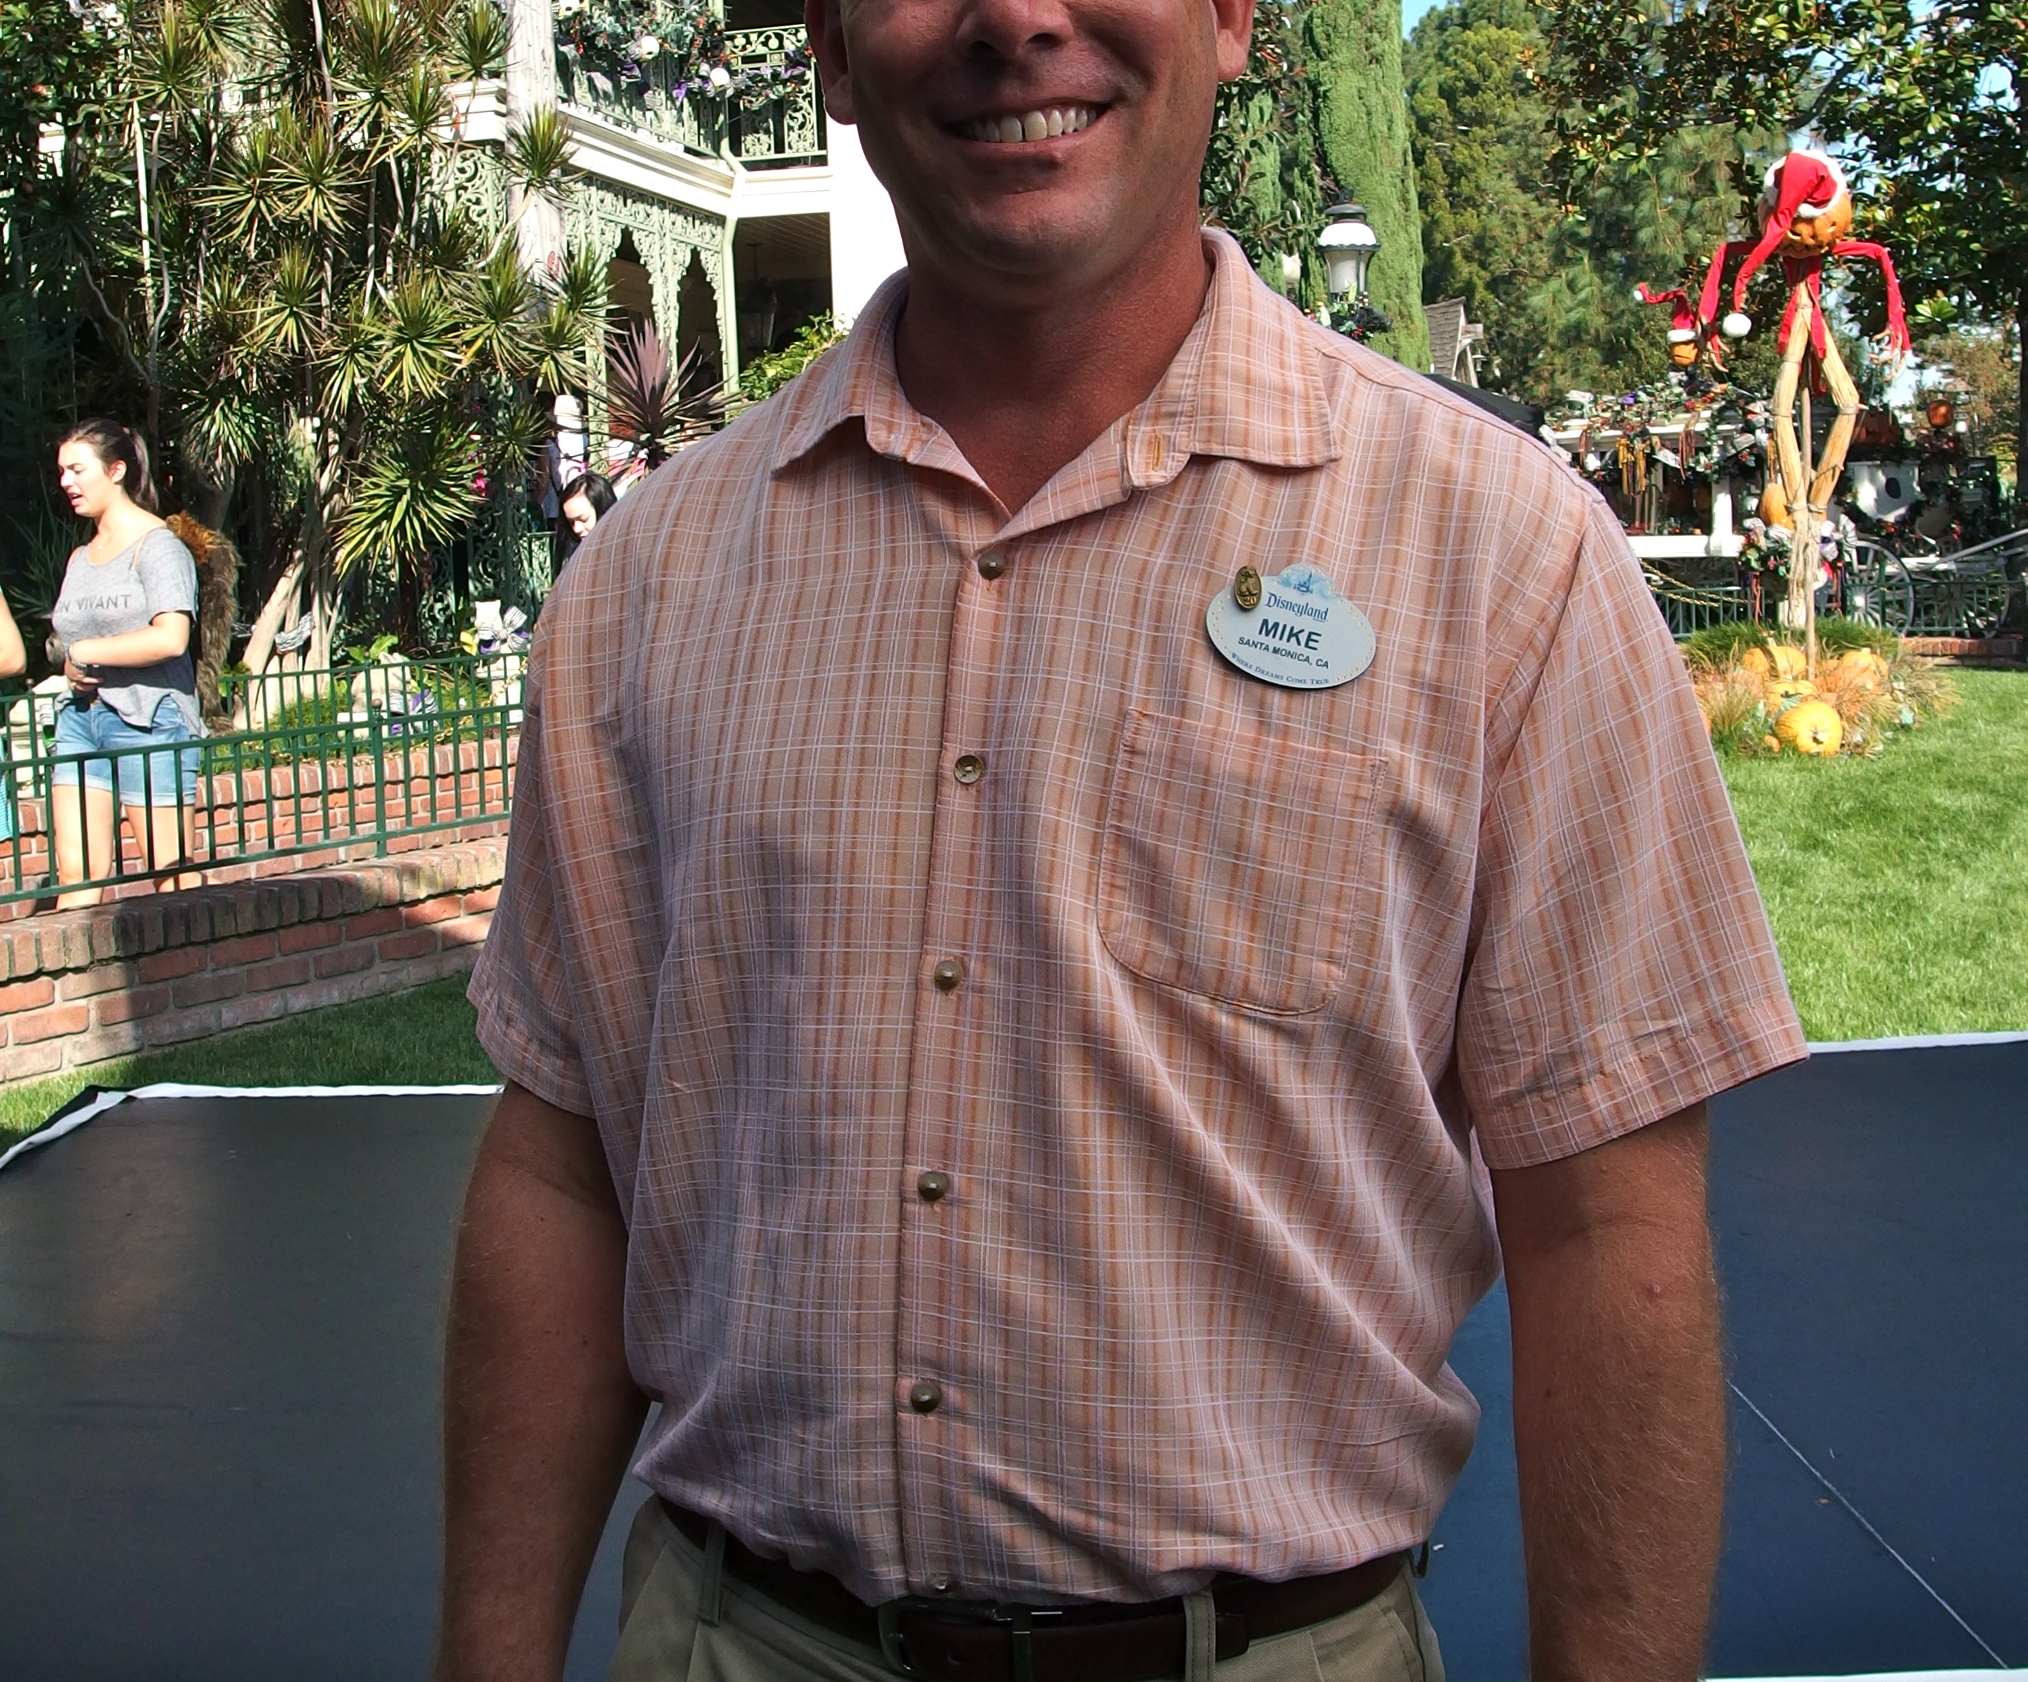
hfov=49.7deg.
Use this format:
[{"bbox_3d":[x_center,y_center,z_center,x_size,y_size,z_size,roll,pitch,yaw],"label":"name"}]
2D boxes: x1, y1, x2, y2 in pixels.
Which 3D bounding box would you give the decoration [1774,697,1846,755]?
[{"bbox_3d":[4.042,-0.579,11.100,0.310,0.340,0.320,-1,17,-24],"label":"decoration"}]

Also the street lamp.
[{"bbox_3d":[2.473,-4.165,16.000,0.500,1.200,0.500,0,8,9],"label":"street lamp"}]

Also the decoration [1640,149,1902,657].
[{"bbox_3d":[4.166,-2.373,11.900,1.400,2.800,0.650,1,8,10],"label":"decoration"}]

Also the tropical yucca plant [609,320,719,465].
[{"bbox_3d":[-1.941,-2.428,12.000,0.720,0.900,0.700,-2,8,-6],"label":"tropical yucca plant"}]

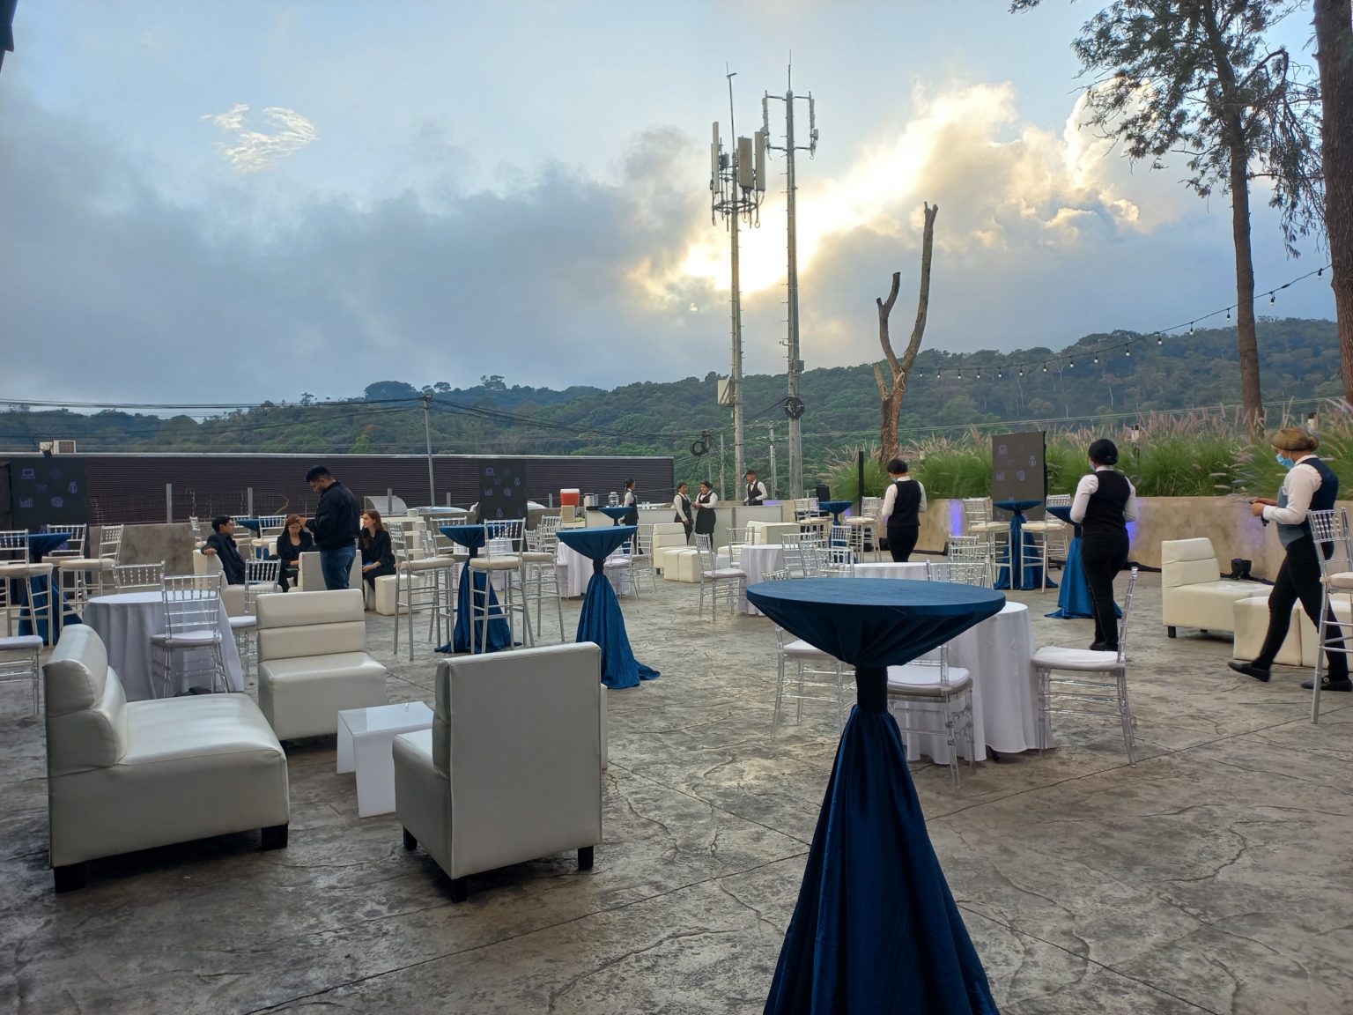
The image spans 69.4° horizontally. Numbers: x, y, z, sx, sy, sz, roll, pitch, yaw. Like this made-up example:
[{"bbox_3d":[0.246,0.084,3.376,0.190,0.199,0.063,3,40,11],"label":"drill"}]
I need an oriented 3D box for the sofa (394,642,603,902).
[{"bbox_3d":[-0.690,0.904,3.690,0.575,0.810,0.690,-2,1,-31],"label":"sofa"}]

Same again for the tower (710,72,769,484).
[{"bbox_3d":[2.116,-6.705,33.000,1.950,16.200,1.900,-1,1,0],"label":"tower"}]

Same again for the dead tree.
[{"bbox_3d":[5.634,-3.933,24.000,1.600,7.100,1.000,-1,1,0],"label":"dead tree"}]

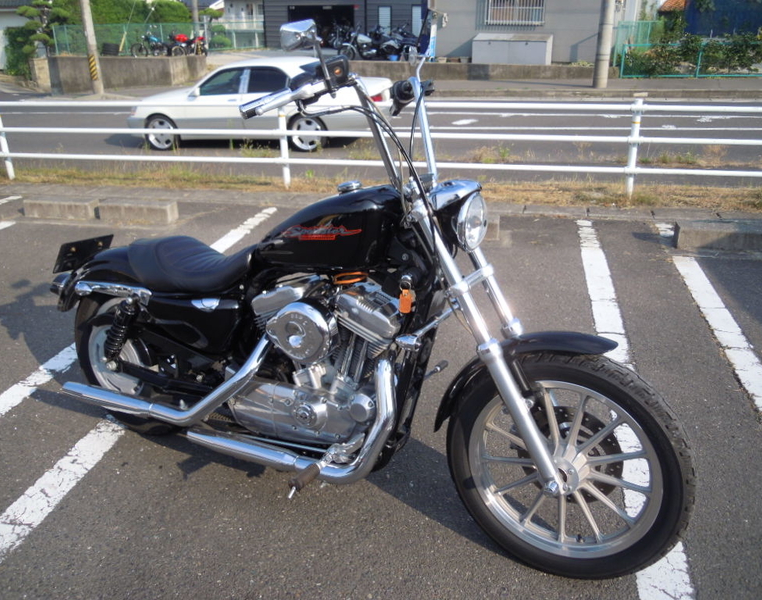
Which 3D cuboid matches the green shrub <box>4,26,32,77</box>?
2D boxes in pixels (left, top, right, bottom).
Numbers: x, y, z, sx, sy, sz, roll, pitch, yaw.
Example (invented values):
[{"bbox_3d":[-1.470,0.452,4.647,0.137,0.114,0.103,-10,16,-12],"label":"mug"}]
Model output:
[{"bbox_3d":[-13.613,-9.332,24.300,1.100,1.850,1.050,-13,26,-25],"label":"green shrub"}]

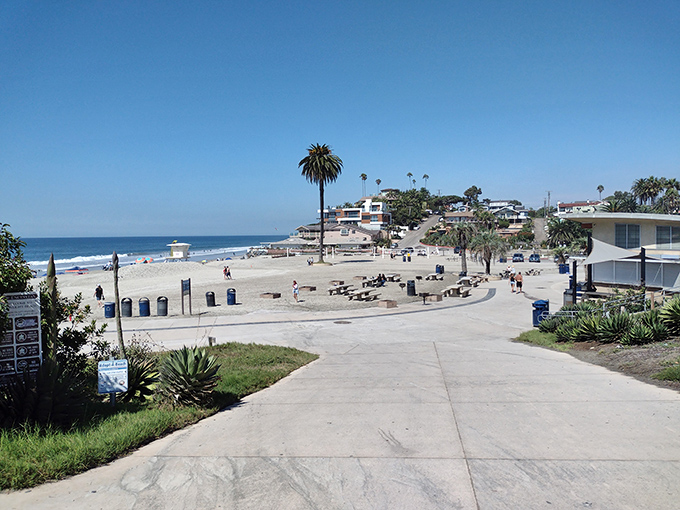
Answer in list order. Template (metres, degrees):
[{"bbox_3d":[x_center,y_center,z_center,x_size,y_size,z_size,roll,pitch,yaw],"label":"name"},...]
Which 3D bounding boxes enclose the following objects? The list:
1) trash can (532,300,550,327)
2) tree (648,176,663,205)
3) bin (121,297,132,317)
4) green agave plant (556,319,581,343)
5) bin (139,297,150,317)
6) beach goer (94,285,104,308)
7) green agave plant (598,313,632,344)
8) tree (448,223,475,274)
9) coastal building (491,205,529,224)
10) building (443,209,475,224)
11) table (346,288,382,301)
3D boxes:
[{"bbox_3d":[10.545,3.100,27.773,0.820,1.360,0.800,1,2,25],"label":"trash can"},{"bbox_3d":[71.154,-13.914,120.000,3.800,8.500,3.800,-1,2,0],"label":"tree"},{"bbox_3d":[-13.818,3.389,34.353,0.670,1.170,0.670,-1,2,0],"label":"bin"},{"bbox_3d":[9.007,2.989,21.000,0.970,0.900,0.970,0,2,23],"label":"green agave plant"},{"bbox_3d":[-12.411,3.307,33.685,0.650,1.220,0.650,-1,2,-18],"label":"bin"},{"bbox_3d":[-17.706,2.970,38.967,0.480,1.680,0.550,2,3,45],"label":"beach goer"},{"bbox_3d":[9.765,2.605,18.800,1.100,1.020,1.100,1,3,27],"label":"green agave plant"},{"bbox_3d":[14.856,-0.666,64.077,3.600,6.300,3.600,-1,2,0],"label":"tree"},{"bbox_3d":[60.718,-14.508,190.000,12.500,7.000,11.500,0,2,5],"label":"coastal building"},{"bbox_3d":[42.002,-13.646,188.000,11.000,5.600,9.500,0,2,2],"label":"building"},{"bbox_3d":[1.948,3.174,43.116,1.750,0.760,2.600,1,2,25],"label":"table"}]

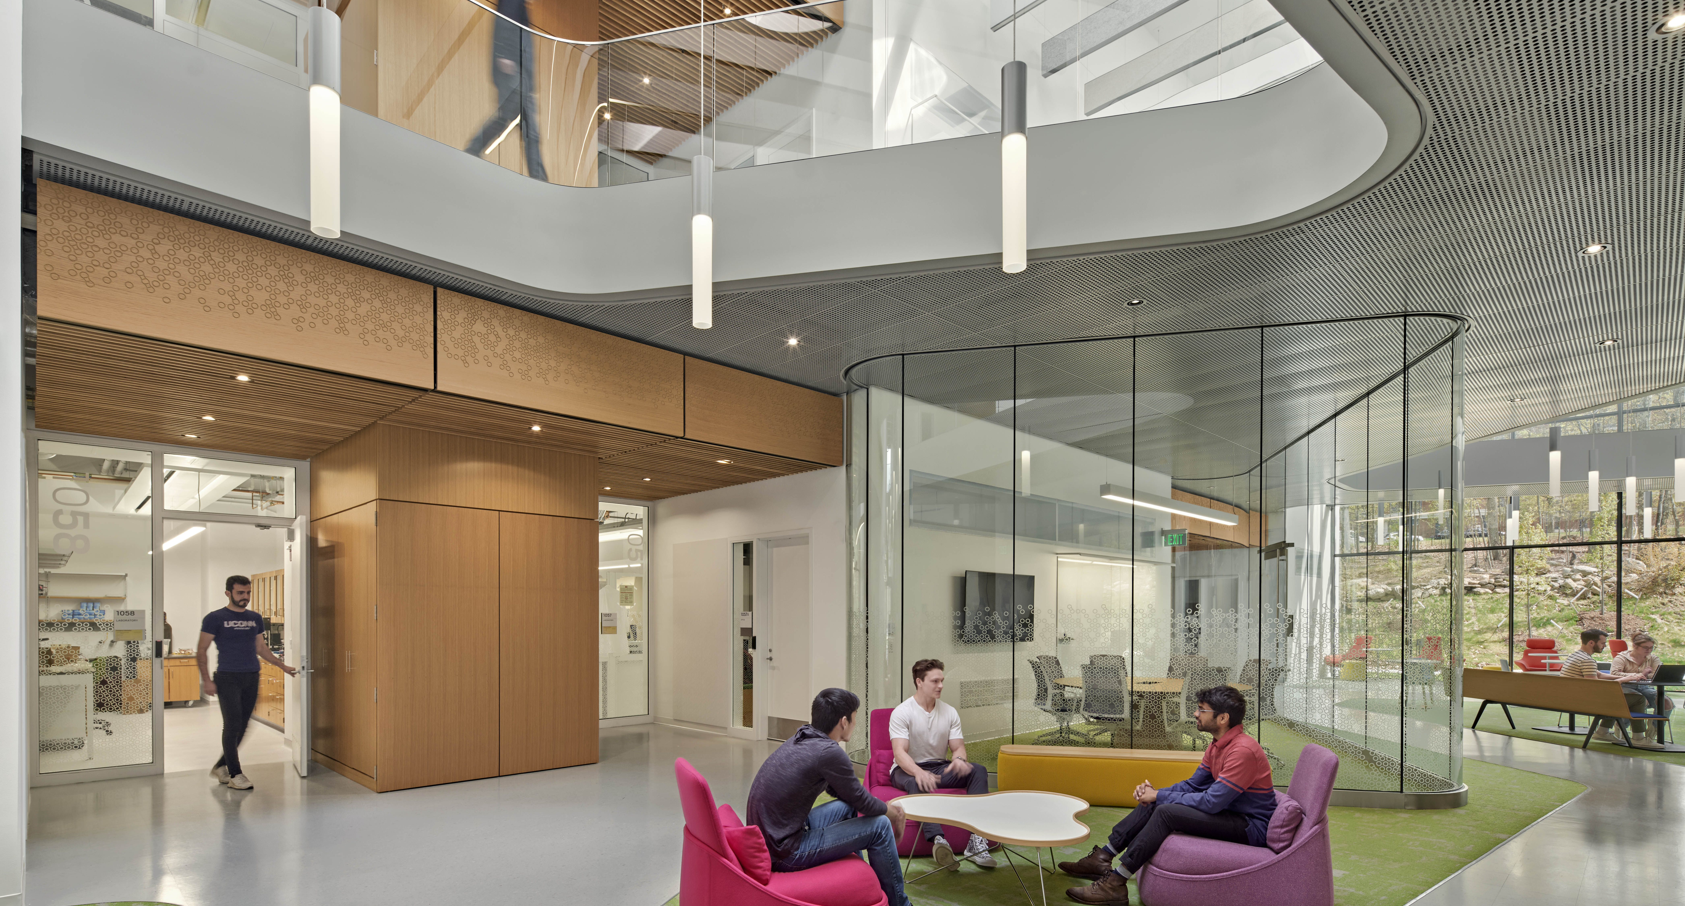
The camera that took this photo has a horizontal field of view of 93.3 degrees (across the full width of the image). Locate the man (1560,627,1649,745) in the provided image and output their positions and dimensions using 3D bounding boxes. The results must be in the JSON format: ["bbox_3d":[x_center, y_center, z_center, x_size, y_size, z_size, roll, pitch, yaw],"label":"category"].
[{"bbox_3d":[8.500,2.625,8.850,0.820,1.270,0.520,1,-6,-7],"label":"man"}]

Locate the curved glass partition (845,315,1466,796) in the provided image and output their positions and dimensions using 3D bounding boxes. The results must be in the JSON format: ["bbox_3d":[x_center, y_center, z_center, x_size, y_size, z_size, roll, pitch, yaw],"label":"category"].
[{"bbox_3d":[3.130,1.373,9.250,5.200,3.850,6.000,-1,-6,14],"label":"curved glass partition"}]

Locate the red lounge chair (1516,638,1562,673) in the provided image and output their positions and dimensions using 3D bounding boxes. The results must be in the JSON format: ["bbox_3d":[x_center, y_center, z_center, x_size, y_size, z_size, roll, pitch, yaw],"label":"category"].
[{"bbox_3d":[13.970,4.220,15.900,0.800,1.020,0.800,-5,-8,41],"label":"red lounge chair"}]

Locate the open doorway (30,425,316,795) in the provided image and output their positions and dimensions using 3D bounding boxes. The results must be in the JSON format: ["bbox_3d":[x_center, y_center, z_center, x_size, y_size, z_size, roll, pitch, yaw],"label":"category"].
[{"bbox_3d":[-6.119,1.459,7.390,2.002,3.036,0.220,6,-8,-44],"label":"open doorway"}]

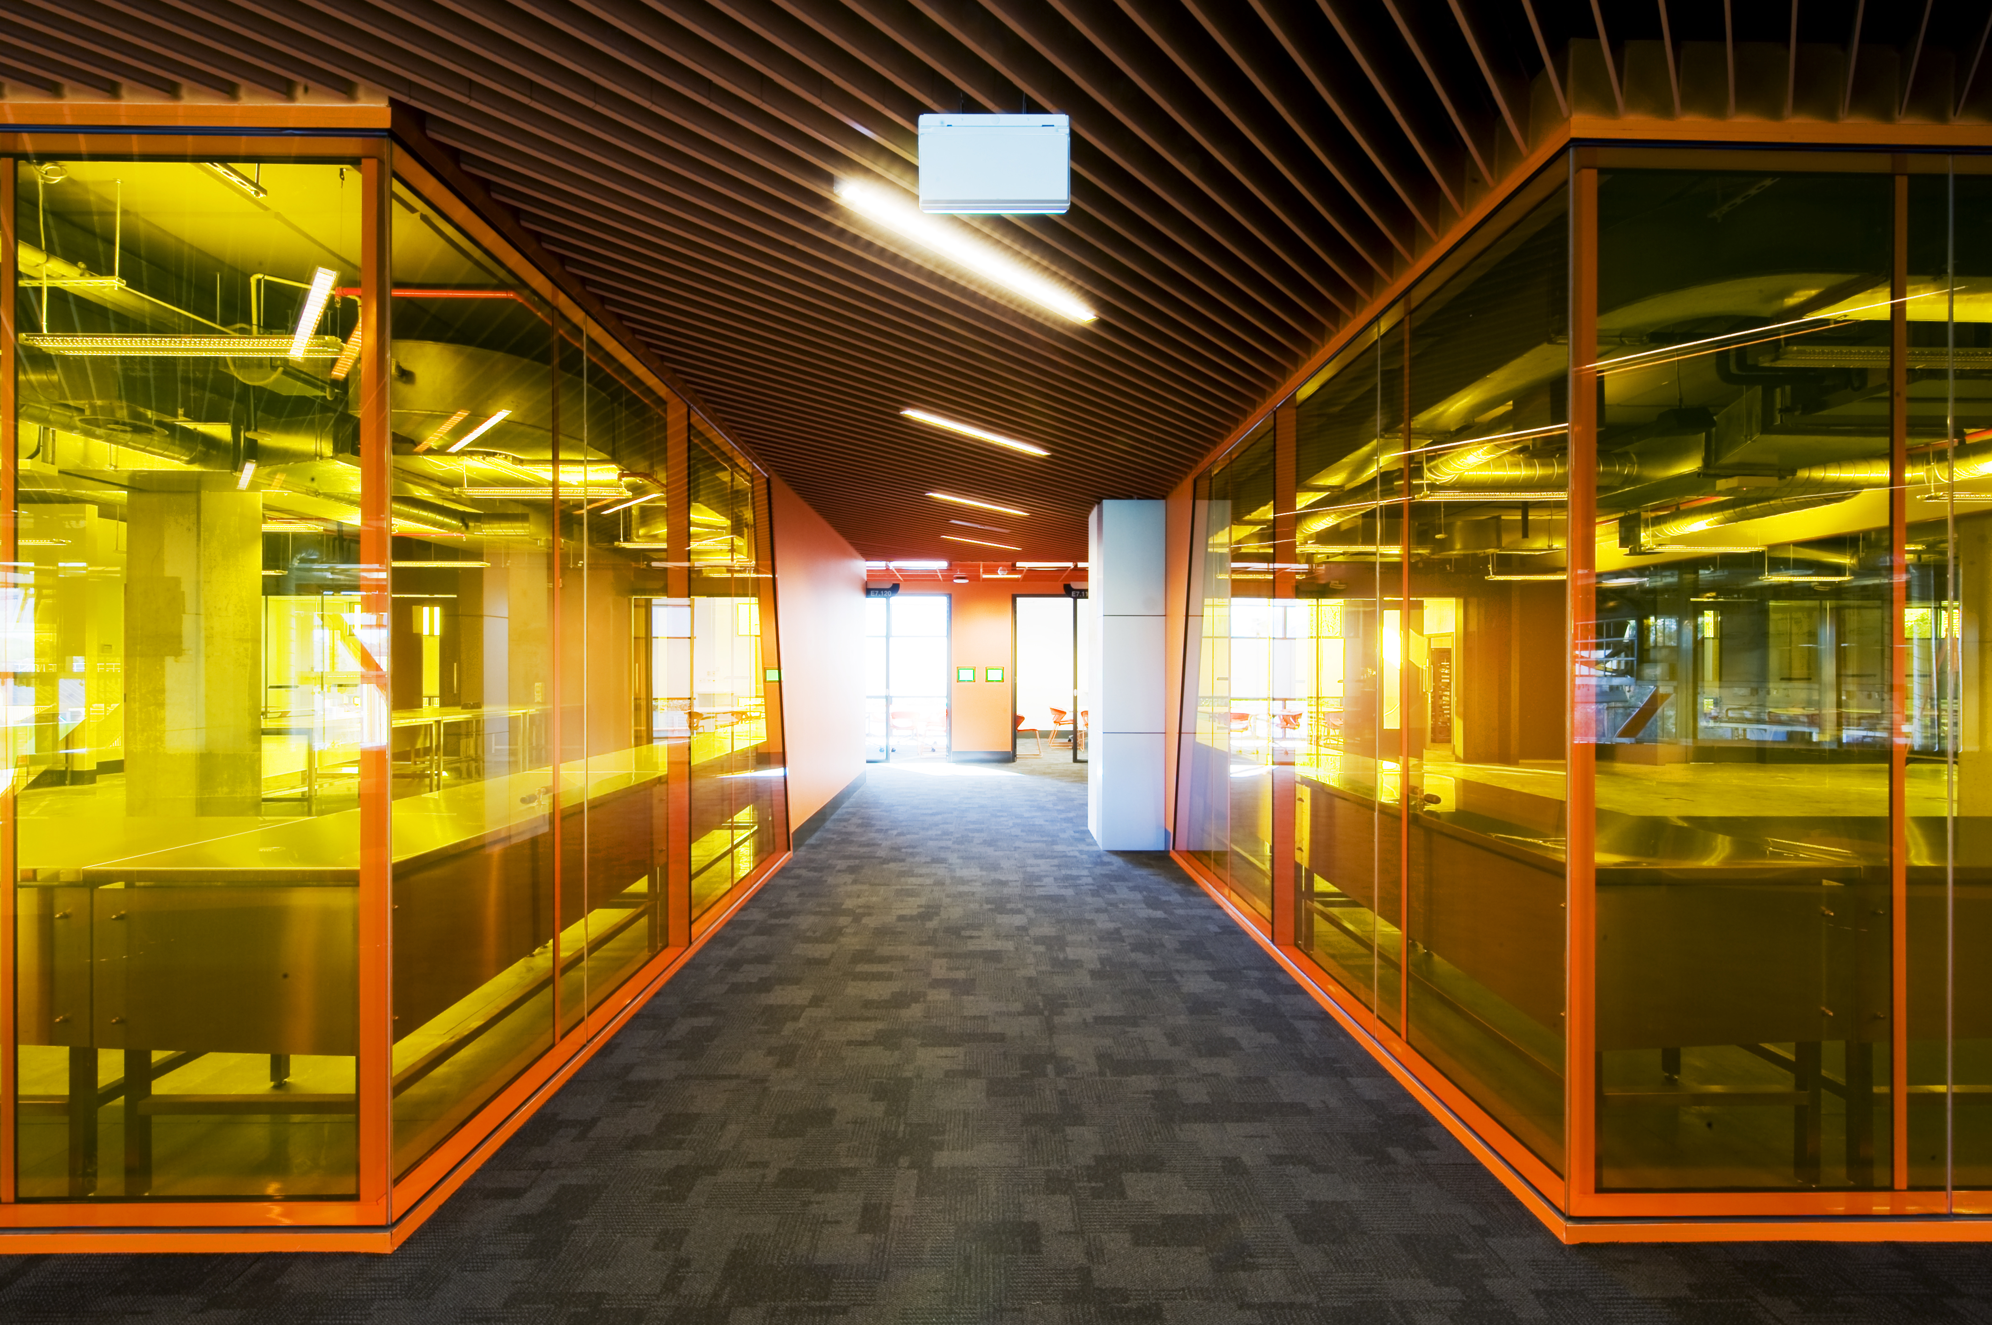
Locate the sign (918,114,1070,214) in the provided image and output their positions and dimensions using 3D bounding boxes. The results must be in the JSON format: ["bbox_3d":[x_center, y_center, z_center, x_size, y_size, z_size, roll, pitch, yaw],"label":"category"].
[{"bbox_3d":[-0.004,-1.149,1.790,0.343,0.203,0.050,0,0,-1],"label":"sign"}]

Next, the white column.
[{"bbox_3d":[1.089,0.105,6.506,0.500,2.760,0.770,0,0,-1],"label":"white column"}]

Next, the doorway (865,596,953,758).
[{"bbox_3d":[-1.340,0.242,11.826,1.339,2.575,0.120,0,0,-1],"label":"doorway"}]

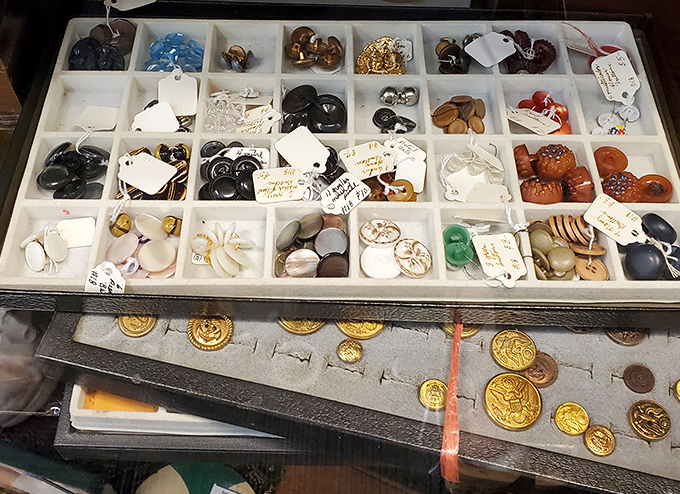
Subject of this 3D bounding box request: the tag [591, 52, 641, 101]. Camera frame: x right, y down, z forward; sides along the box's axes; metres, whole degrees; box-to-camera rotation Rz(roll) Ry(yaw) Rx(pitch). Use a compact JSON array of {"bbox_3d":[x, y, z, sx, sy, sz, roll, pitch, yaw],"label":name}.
[{"bbox_3d":[0.165,-0.099,0.302,0.024,0.001,0.036,-14,77,-6],"label":"tag"}]

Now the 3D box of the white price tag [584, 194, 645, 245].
[{"bbox_3d":[0.147,-0.013,0.270,0.033,0.001,0.021,37,71,18],"label":"white price tag"}]

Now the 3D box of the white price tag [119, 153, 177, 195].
[{"bbox_3d":[-0.110,-0.043,0.282,0.031,0.001,0.022,27,59,6],"label":"white price tag"}]

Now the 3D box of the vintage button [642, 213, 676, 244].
[{"bbox_3d":[0.175,-0.010,0.280,0.019,0.007,0.019,4,43,-9],"label":"vintage button"}]

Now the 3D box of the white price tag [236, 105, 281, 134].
[{"bbox_3d":[-0.050,-0.073,0.299,0.031,0.002,0.021,-6,62,11],"label":"white price tag"}]

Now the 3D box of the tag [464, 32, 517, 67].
[{"bbox_3d":[0.095,-0.122,0.314,0.031,0.001,0.022,-31,63,-14],"label":"tag"}]

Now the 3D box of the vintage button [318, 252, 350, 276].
[{"bbox_3d":[-0.003,0.012,0.270,0.018,0.003,0.018,0,66,-1],"label":"vintage button"}]

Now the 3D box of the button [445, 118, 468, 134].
[{"bbox_3d":[0.069,-0.069,0.304,0.013,0.004,0.013,1,76,-3],"label":"button"}]

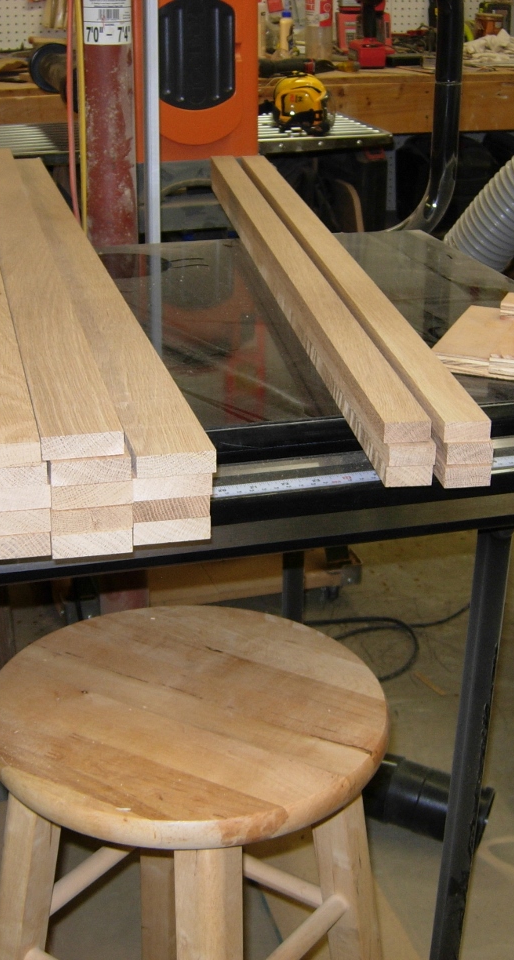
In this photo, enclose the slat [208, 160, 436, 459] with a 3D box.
[{"bbox_3d":[0.030,-0.269,1.553,0.036,0.017,1.209,-3,23,-7],"label":"slat"}]

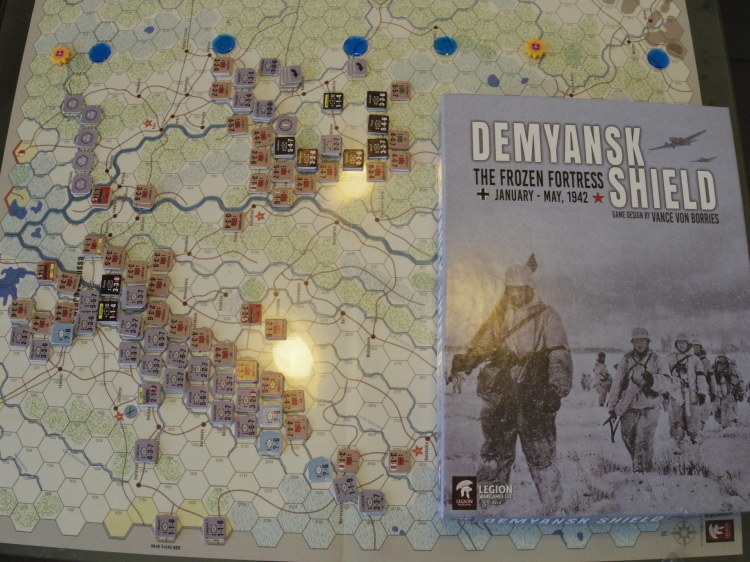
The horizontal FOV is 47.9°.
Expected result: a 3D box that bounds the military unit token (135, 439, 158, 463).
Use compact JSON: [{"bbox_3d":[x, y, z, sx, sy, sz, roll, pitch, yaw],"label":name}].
[{"bbox_3d":[-0.159,0.118,0.587,0.015,0.003,0.015,-1,72,1],"label":"military unit token"}]

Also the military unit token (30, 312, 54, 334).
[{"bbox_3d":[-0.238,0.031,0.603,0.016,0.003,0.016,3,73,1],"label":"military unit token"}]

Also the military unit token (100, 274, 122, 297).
[{"bbox_3d":[-0.188,0.003,0.605,0.015,0.003,0.015,1,73,0],"label":"military unit token"}]

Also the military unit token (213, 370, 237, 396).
[{"bbox_3d":[-0.104,0.072,0.587,0.016,0.004,0.016,1,73,1],"label":"military unit token"}]

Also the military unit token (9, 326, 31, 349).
[{"bbox_3d":[-0.258,0.041,0.614,0.015,0.003,0.015,1,73,2],"label":"military unit token"}]

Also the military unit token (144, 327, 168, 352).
[{"bbox_3d":[-0.153,0.041,0.593,0.016,0.004,0.015,1,73,0],"label":"military unit token"}]

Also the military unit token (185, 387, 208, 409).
[{"bbox_3d":[-0.122,0.081,0.582,0.015,0.004,0.015,1,73,1],"label":"military unit token"}]

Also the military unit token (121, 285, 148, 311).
[{"bbox_3d":[-0.170,0.013,0.601,0.018,0.006,0.017,1,73,0],"label":"military unit token"}]

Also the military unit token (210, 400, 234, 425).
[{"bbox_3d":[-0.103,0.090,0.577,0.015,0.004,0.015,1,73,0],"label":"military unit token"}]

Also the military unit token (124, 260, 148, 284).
[{"bbox_3d":[-0.177,-0.007,0.627,0.015,0.003,0.015,1,73,2],"label":"military unit token"}]

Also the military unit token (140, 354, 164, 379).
[{"bbox_3d":[-0.156,0.060,0.591,0.015,0.004,0.015,1,73,1],"label":"military unit token"}]

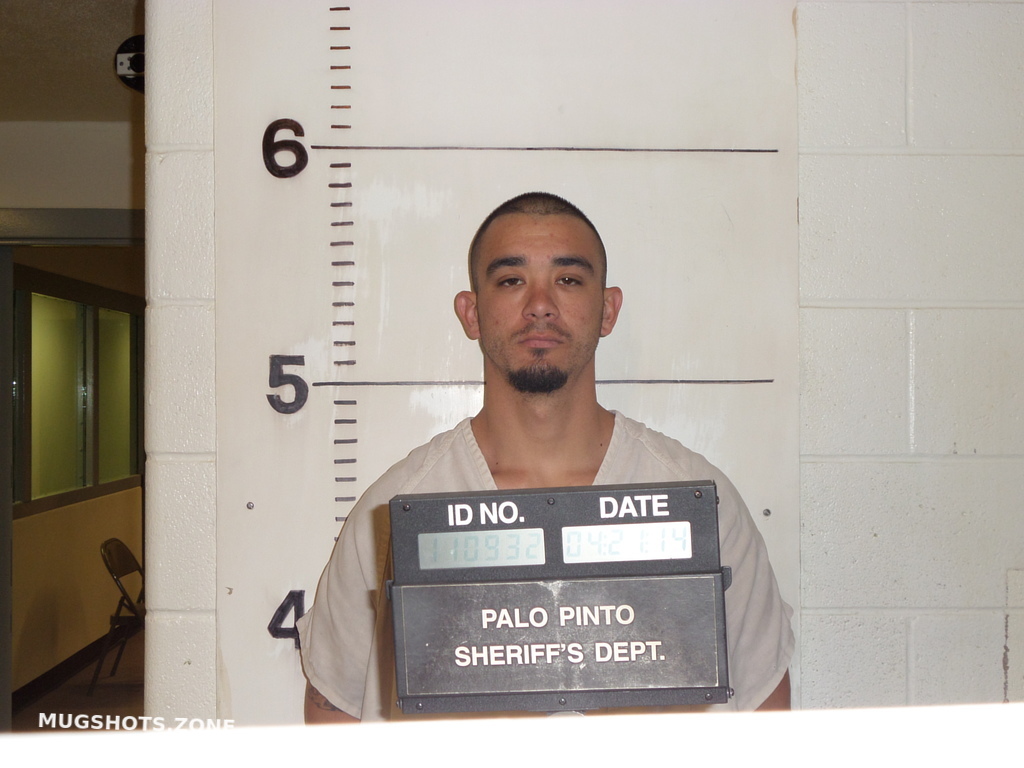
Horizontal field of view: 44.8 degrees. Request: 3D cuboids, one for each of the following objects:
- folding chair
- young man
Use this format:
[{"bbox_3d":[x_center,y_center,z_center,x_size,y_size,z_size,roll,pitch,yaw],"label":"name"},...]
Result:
[{"bbox_3d":[-1.845,1.145,6.300,0.490,0.750,0.460,0,0,0],"label":"folding chair"},{"bbox_3d":[0.040,0.650,1.375,0.560,1.740,0.370,0,0,0],"label":"young man"}]

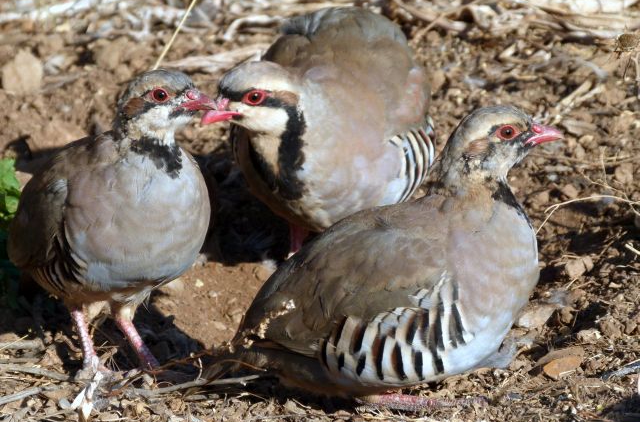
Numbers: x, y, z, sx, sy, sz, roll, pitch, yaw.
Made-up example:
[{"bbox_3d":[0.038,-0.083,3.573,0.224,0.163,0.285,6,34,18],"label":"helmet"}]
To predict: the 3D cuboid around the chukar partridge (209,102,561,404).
[{"bbox_3d":[0.042,0.027,2.994,0.250,0.215,0.135,5,24,11],"label":"chukar partridge"}]

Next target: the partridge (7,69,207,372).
[{"bbox_3d":[-0.146,-0.011,3.036,0.135,0.250,0.235,-14,28,-29],"label":"partridge"}]

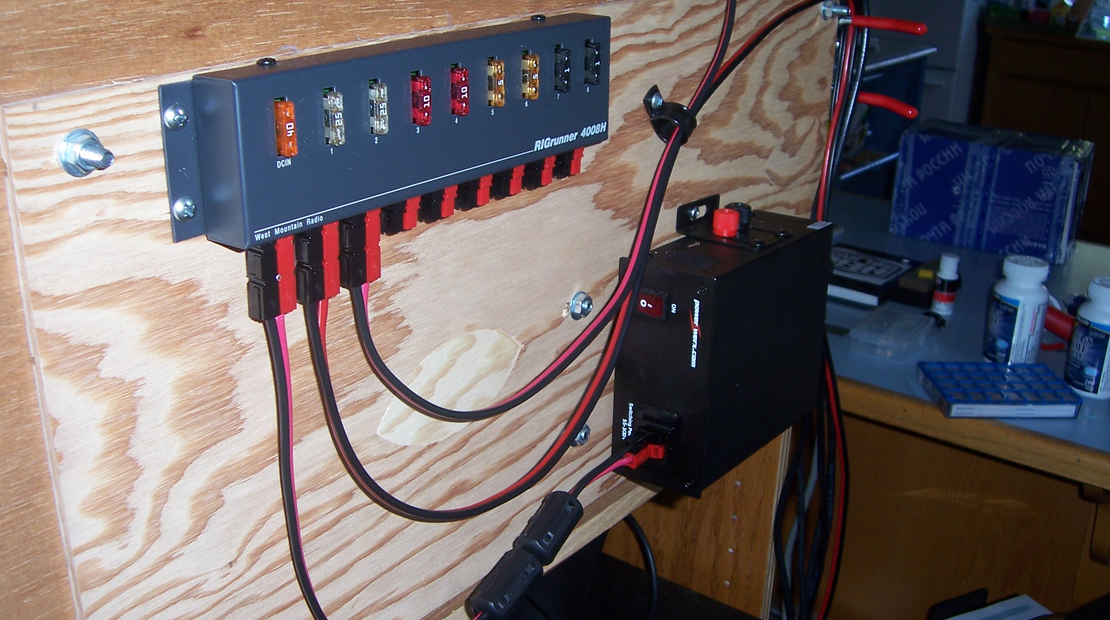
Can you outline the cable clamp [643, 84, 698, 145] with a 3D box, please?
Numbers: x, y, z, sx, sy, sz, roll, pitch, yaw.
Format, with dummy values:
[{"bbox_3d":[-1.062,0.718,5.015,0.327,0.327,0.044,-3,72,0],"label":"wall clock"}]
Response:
[{"bbox_3d":[0.064,-0.103,0.629,0.019,0.036,0.015,16,52,33],"label":"cable clamp"}]

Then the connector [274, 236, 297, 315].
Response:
[{"bbox_3d":[-0.101,-0.014,0.423,0.008,0.030,0.008,16,26,33],"label":"connector"}]

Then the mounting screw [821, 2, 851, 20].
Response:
[{"bbox_3d":[0.191,-0.201,0.776,0.016,0.014,0.014,16,26,33],"label":"mounting screw"}]

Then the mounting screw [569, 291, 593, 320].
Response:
[{"bbox_3d":[0.017,-0.001,0.611,0.009,0.015,0.015,16,26,33],"label":"mounting screw"}]

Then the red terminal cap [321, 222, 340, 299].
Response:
[{"bbox_3d":[-0.088,-0.021,0.439,0.008,0.030,0.008,16,26,33],"label":"red terminal cap"}]

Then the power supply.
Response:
[{"bbox_3d":[0.102,0.013,0.690,0.061,0.141,0.146,13,22,35],"label":"power supply"}]

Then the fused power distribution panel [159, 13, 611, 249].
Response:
[{"bbox_3d":[-0.047,-0.081,0.471,0.025,0.059,0.245,16,26,33],"label":"fused power distribution panel"}]

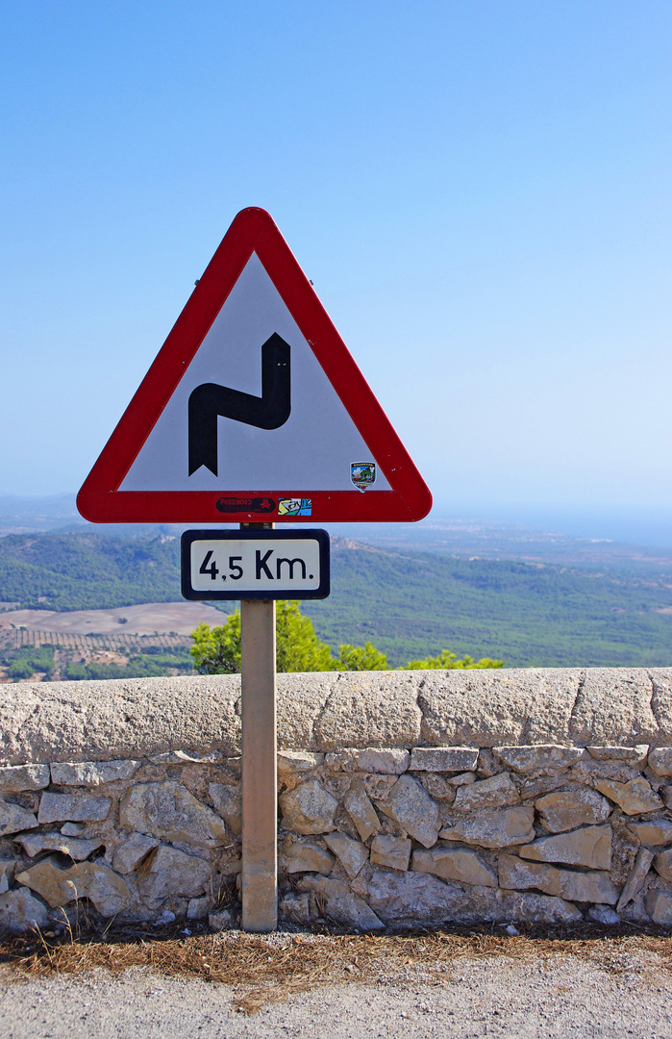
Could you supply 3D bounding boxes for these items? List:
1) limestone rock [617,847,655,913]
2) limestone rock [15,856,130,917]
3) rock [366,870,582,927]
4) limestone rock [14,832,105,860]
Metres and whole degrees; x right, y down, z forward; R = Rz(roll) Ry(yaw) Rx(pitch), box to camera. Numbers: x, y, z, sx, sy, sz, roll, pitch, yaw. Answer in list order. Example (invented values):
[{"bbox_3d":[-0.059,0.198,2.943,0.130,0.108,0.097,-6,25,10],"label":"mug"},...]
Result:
[{"bbox_3d":[0.776,0.931,4.510,0.047,0.172,0.100,23,1,0],"label":"limestone rock"},{"bbox_3d":[-0.682,0.952,4.535,0.297,0.152,0.170,0,1,0],"label":"limestone rock"},{"bbox_3d":[0.363,0.967,4.515,0.549,0.133,0.200,0,1,7],"label":"rock"},{"bbox_3d":[-0.717,0.855,4.606,0.243,0.070,0.140,0,1,7],"label":"limestone rock"}]

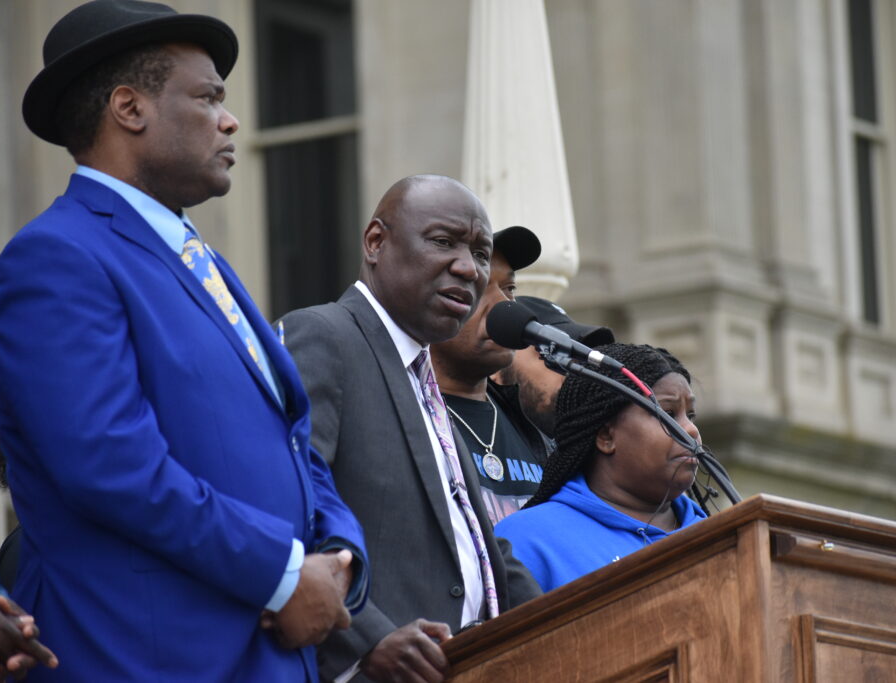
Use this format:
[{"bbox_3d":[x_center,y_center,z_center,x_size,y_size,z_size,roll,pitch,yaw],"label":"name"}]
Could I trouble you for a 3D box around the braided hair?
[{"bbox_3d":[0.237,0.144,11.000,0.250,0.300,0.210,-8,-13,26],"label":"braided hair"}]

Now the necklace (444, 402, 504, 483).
[{"bbox_3d":[0.019,0.127,11.100,0.150,0.190,0.160,-12,-15,41],"label":"necklace"}]

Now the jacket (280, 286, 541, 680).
[{"bbox_3d":[-0.051,0.277,10.350,0.400,0.760,0.560,-10,-14,34],"label":"jacket"}]

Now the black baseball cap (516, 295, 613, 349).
[{"bbox_3d":[0.147,-0.016,11.500,0.270,0.140,0.175,-3,-10,28],"label":"black baseball cap"}]

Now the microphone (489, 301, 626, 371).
[{"bbox_3d":[0.152,0.001,10.150,0.235,0.075,0.072,21,2,30],"label":"microphone"}]

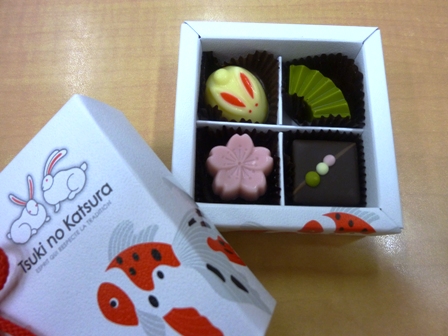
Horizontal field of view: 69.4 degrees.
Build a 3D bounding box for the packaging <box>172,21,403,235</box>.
[{"bbox_3d":[0.023,-0.016,0.144,0.085,0.034,0.085,1,76,-1],"label":"packaging"}]

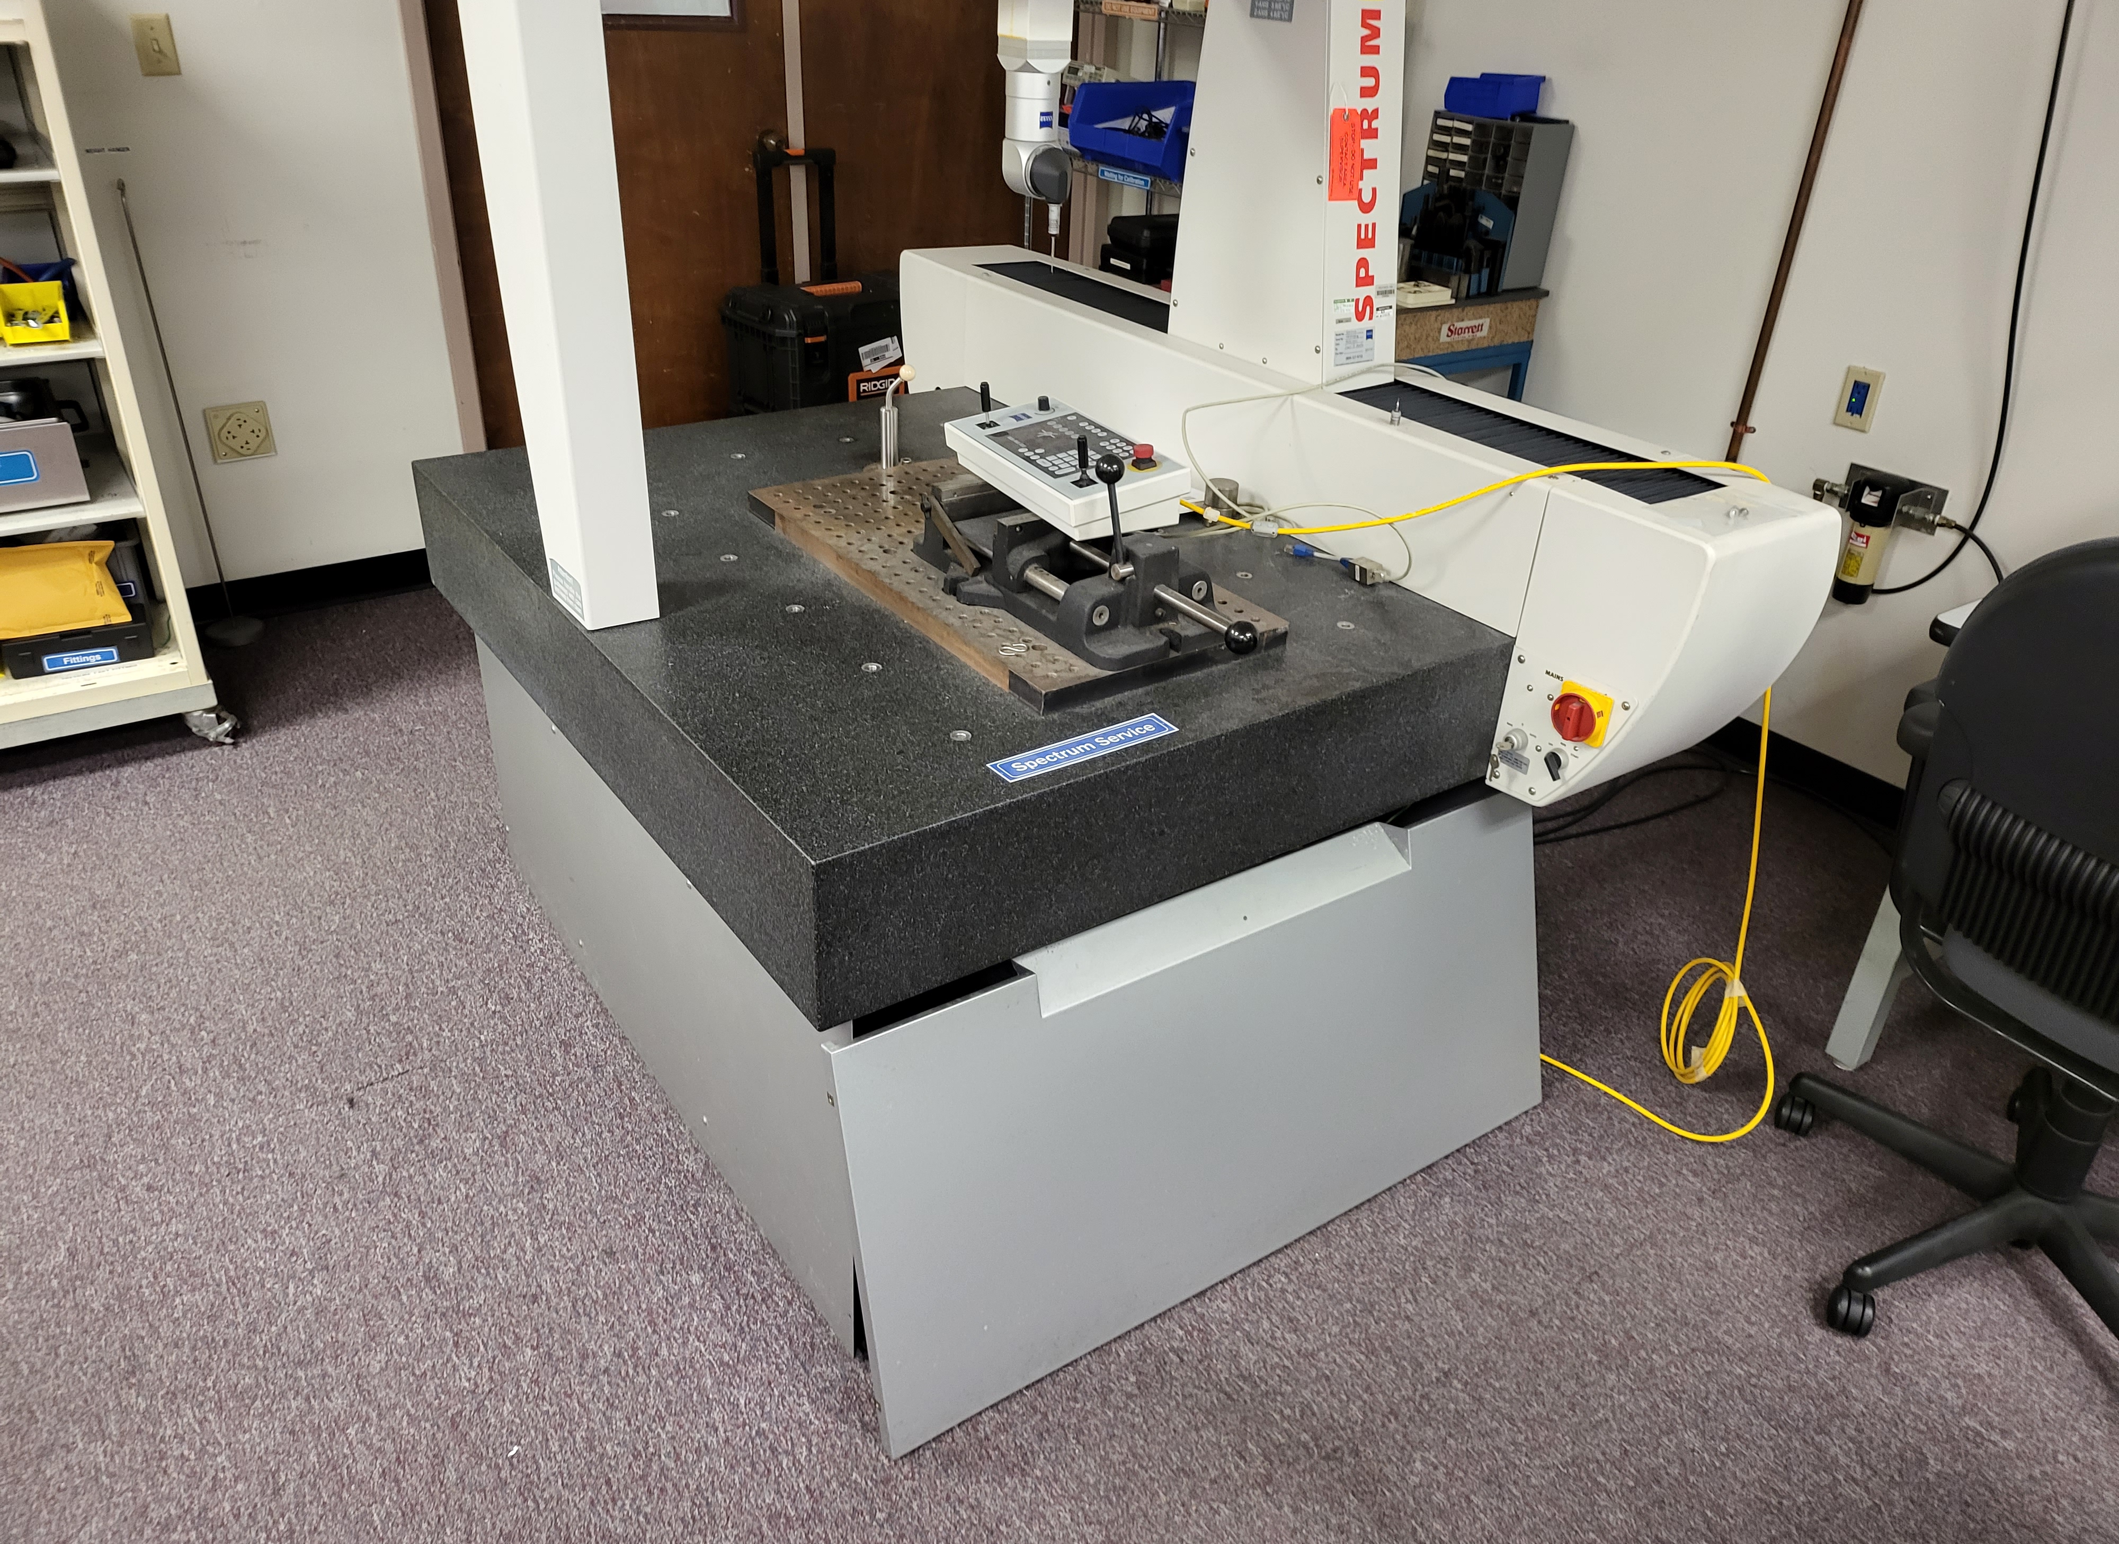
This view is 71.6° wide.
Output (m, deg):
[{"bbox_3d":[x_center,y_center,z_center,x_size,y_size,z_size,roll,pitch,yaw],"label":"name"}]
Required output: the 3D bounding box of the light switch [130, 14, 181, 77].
[{"bbox_3d":[-1.786,-1.438,2.909,0.069,0.114,0.016,-17,36,-32],"label":"light switch"}]

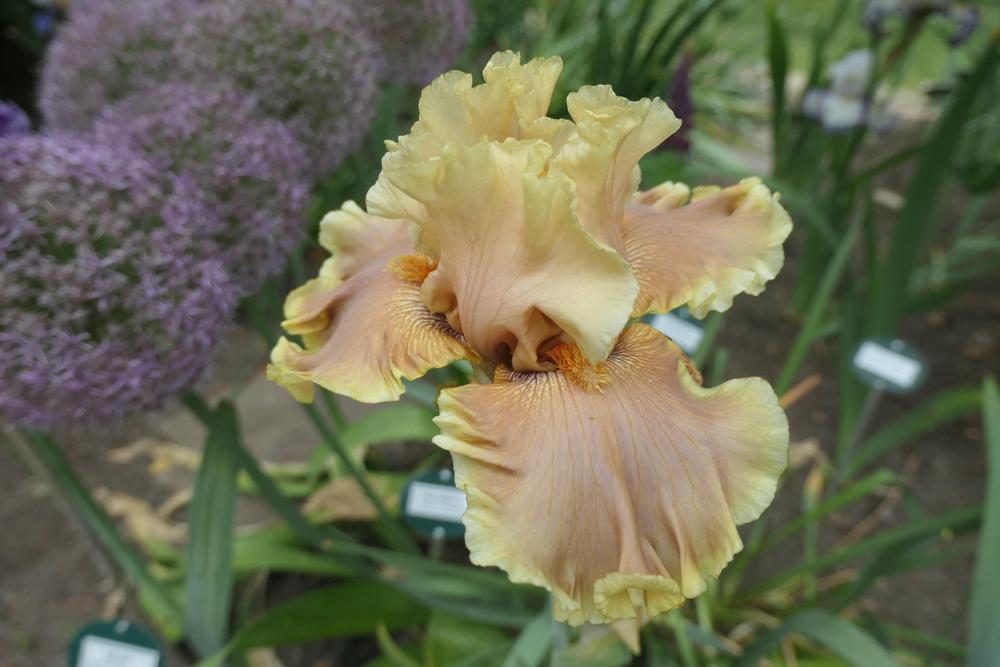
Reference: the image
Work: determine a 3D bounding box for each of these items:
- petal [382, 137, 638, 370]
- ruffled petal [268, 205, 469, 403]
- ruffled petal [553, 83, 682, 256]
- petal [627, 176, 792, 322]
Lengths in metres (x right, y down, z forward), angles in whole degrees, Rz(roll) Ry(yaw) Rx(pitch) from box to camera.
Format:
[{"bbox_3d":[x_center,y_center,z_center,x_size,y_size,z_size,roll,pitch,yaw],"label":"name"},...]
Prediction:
[{"bbox_3d":[0.003,-0.022,0.185,0.068,0.062,0.040,6,35,8],"label":"petal"},{"bbox_3d":[-0.041,-0.009,0.208,0.060,0.038,0.056,11,36,15],"label":"ruffled petal"},{"bbox_3d":[0.034,-0.047,0.193,0.036,0.052,0.036,9,36,12],"label":"ruffled petal"},{"bbox_3d":[0.066,-0.028,0.220,0.060,0.034,0.055,-18,39,-24],"label":"petal"}]

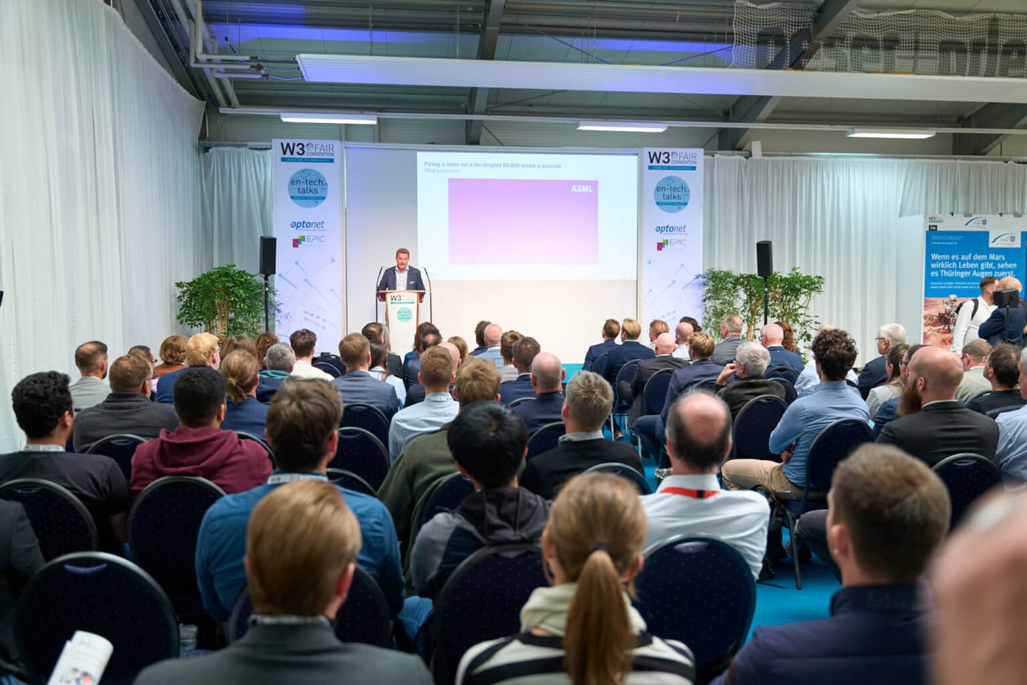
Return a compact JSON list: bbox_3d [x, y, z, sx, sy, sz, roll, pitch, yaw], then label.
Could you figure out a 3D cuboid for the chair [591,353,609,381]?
[{"bbox_3d":[1.131,0.574,9.545,0.460,0.920,0.570,0,3,-8],"label":"chair"}]

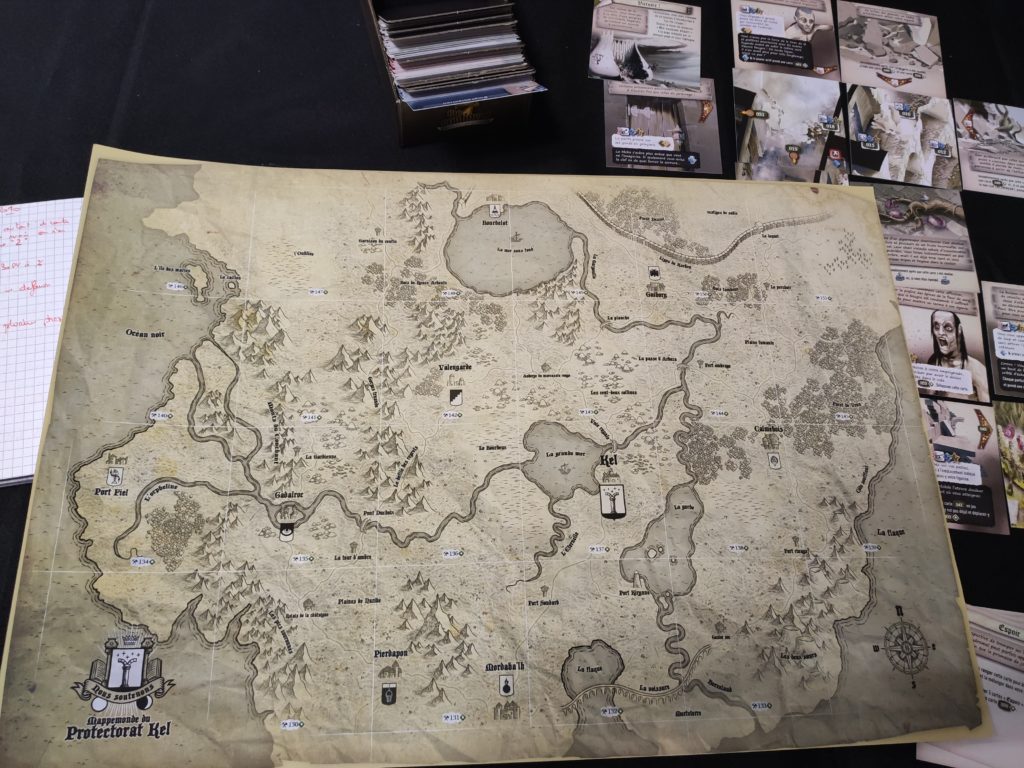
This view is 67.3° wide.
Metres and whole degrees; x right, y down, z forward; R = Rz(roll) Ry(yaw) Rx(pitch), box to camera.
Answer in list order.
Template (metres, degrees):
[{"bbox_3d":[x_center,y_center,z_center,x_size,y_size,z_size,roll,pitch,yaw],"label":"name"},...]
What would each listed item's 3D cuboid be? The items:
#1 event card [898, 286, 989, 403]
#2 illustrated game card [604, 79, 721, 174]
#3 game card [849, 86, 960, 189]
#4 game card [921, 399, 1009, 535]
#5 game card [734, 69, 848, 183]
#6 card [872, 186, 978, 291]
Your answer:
[{"bbox_3d":[0.264,-0.030,0.492,0.080,0.001,0.080,8,69,-3],"label":"event card"},{"bbox_3d":[0.104,-0.182,0.533,0.080,0.001,0.080,3,70,-4],"label":"illustrated game card"},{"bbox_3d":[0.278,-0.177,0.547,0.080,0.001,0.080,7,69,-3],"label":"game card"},{"bbox_3d":[0.257,0.047,0.463,0.080,0.001,0.080,7,69,-3],"label":"game card"},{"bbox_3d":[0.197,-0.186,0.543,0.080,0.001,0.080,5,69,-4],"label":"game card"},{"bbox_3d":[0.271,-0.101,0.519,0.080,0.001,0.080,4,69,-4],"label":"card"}]

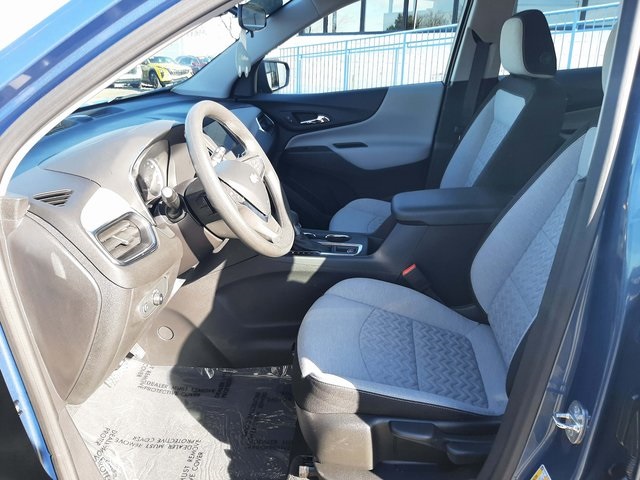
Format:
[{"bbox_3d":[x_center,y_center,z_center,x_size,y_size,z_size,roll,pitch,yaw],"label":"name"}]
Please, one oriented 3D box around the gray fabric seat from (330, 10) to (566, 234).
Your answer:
[{"bbox_3d":[0.391,-0.292,1.744,0.788,0.946,0.532,0,23,6],"label":"gray fabric seat"}]

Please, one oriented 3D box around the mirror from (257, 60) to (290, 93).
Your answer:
[{"bbox_3d":[-0.216,-0.767,2.259,0.118,0.148,0.217,3,24,13],"label":"mirror"}]

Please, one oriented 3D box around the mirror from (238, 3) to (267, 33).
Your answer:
[{"bbox_3d":[-0.180,-0.586,1.266,0.039,0.074,0.236,2,23,11],"label":"mirror"}]

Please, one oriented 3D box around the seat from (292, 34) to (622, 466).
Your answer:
[{"bbox_3d":[0.324,0.003,1.059,0.798,0.946,0.532,0,23,6],"label":"seat"}]

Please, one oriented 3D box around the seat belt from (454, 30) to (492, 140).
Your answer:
[{"bbox_3d":[0.610,-0.591,1.892,0.118,0.414,0.059,0,23,6],"label":"seat belt"}]

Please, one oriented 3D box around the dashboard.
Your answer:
[{"bbox_3d":[-0.510,-0.153,1.489,0.542,0.512,1.399,0,23,6],"label":"dashboard"}]

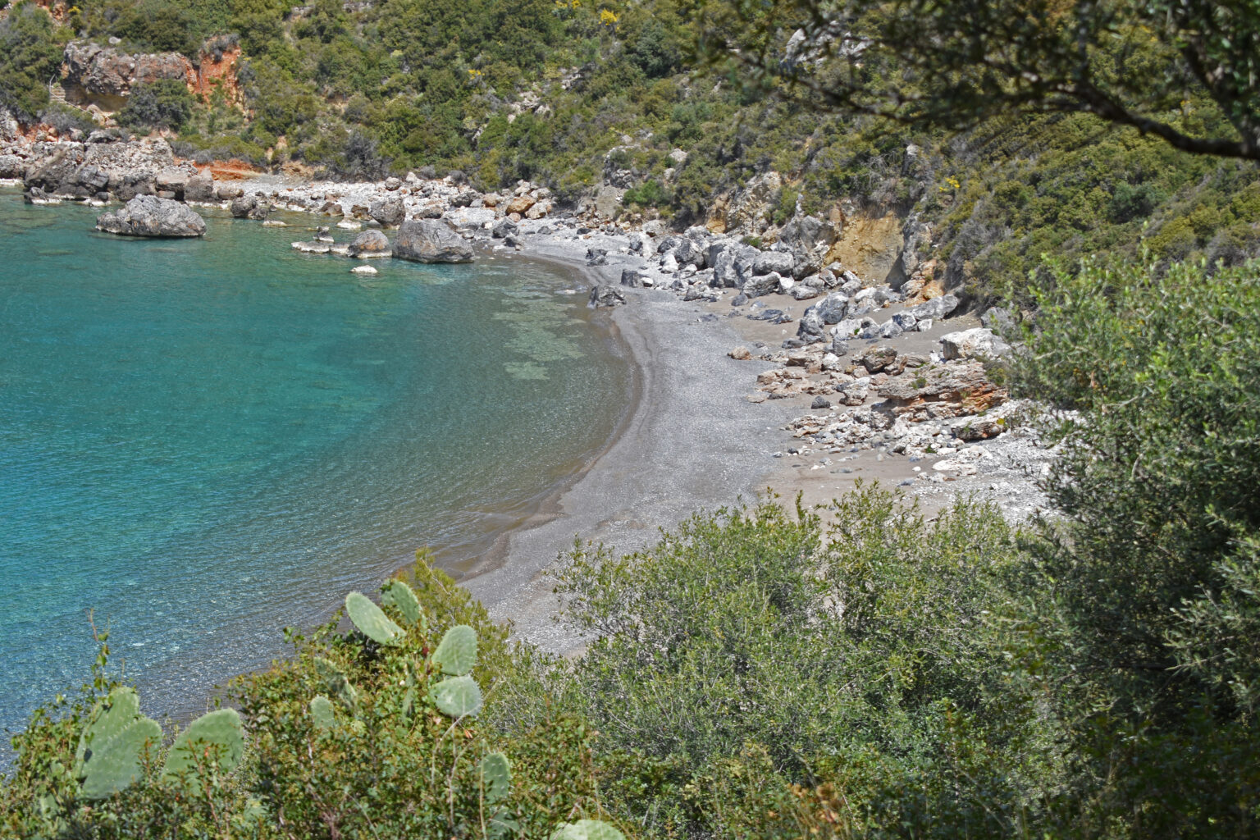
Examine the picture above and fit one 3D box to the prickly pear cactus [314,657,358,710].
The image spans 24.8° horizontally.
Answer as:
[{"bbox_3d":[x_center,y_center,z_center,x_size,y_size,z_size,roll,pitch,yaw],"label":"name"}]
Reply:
[{"bbox_3d":[-1.482,1.333,14.500,0.225,0.260,0.140,0,12,0],"label":"prickly pear cactus"}]

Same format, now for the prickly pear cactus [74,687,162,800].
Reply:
[{"bbox_3d":[-1.643,1.037,9.200,0.285,0.345,0.160,0,11,0],"label":"prickly pear cactus"}]

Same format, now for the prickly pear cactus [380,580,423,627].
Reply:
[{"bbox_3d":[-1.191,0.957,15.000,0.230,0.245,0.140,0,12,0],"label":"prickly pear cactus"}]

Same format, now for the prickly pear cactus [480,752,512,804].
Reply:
[{"bbox_3d":[-0.480,1.283,10.300,0.117,0.180,0.070,0,11,0],"label":"prickly pear cactus"}]

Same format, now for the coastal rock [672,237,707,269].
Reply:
[{"bbox_3d":[2.837,-8.106,139.000,1.700,1.420,1.500,0,12,0],"label":"coastal rock"}]

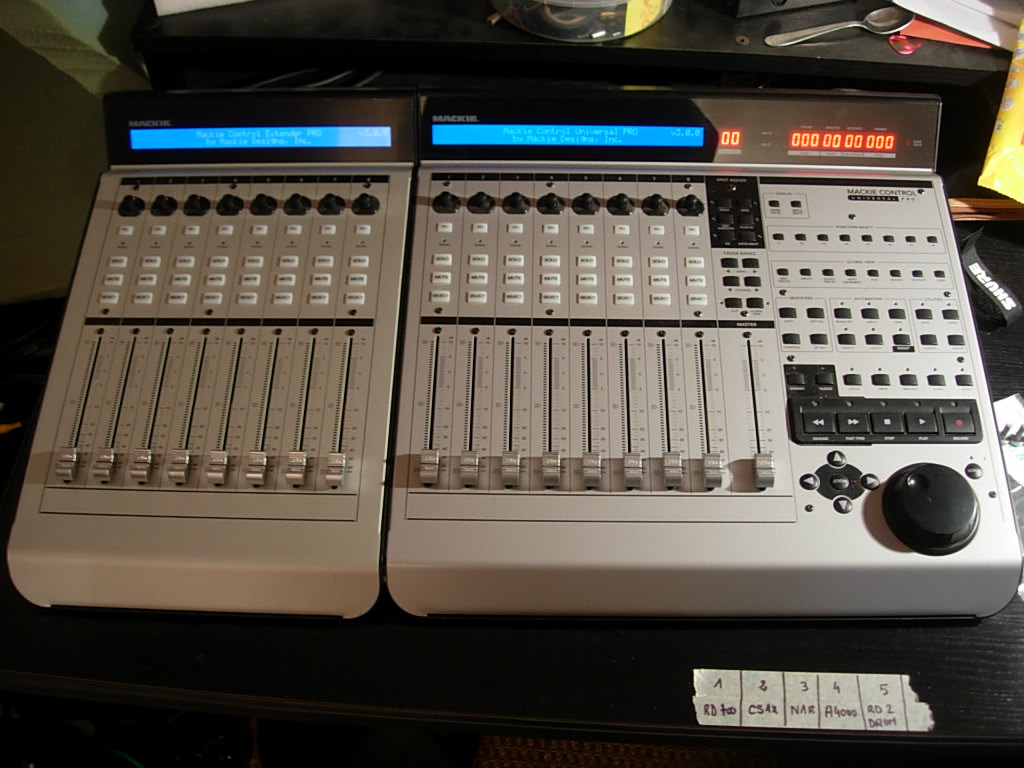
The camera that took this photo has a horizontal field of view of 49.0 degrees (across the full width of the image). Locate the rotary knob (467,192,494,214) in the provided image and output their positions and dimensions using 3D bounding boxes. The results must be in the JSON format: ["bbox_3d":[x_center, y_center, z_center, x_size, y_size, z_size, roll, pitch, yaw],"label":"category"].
[{"bbox_3d":[-0.024,-0.146,0.885,0.022,0.012,0.021,1,60,1],"label":"rotary knob"}]

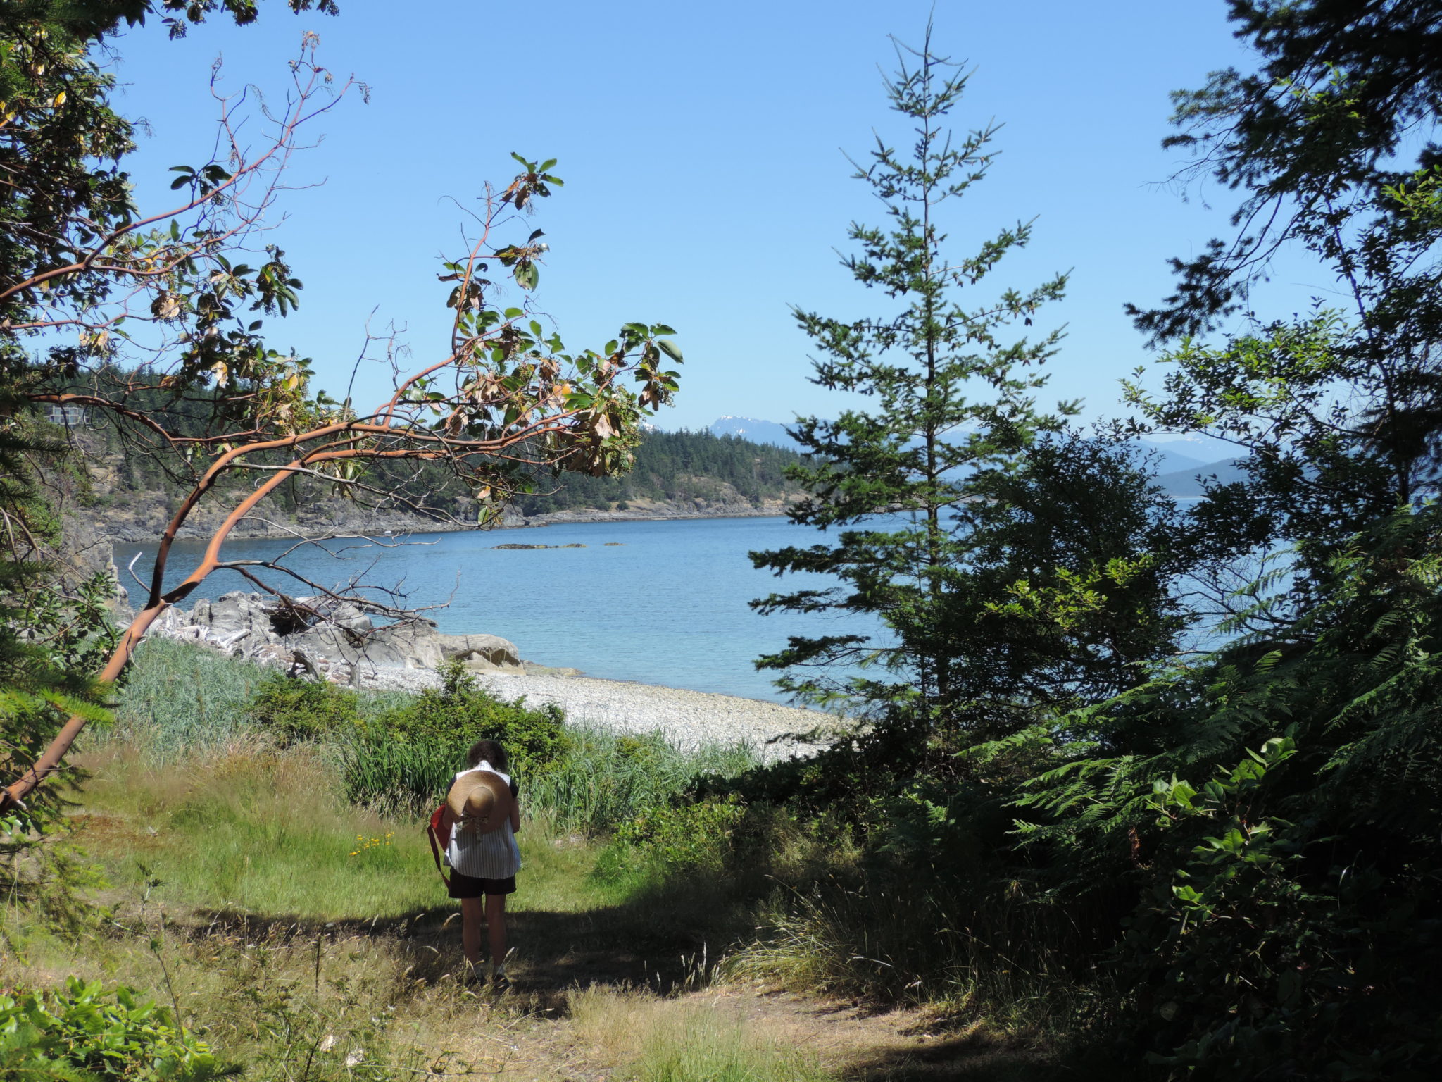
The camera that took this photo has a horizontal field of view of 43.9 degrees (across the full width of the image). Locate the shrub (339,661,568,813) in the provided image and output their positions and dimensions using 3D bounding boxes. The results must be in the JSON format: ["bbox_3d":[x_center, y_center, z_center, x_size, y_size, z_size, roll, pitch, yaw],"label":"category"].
[{"bbox_3d":[-2.814,2.063,18.800,2.350,1.600,2.000,0,2,0],"label":"shrub"}]

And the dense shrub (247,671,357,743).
[{"bbox_3d":[-5.080,2.036,21.800,1.400,0.900,1.200,0,2,0],"label":"dense shrub"}]

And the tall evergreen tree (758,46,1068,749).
[{"bbox_3d":[2.123,-1.762,19.800,3.600,7.900,3.500,0,2,0],"label":"tall evergreen tree"}]

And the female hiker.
[{"bbox_3d":[-1.544,2.061,11.500,0.510,1.580,0.400,0,2,-3],"label":"female hiker"}]

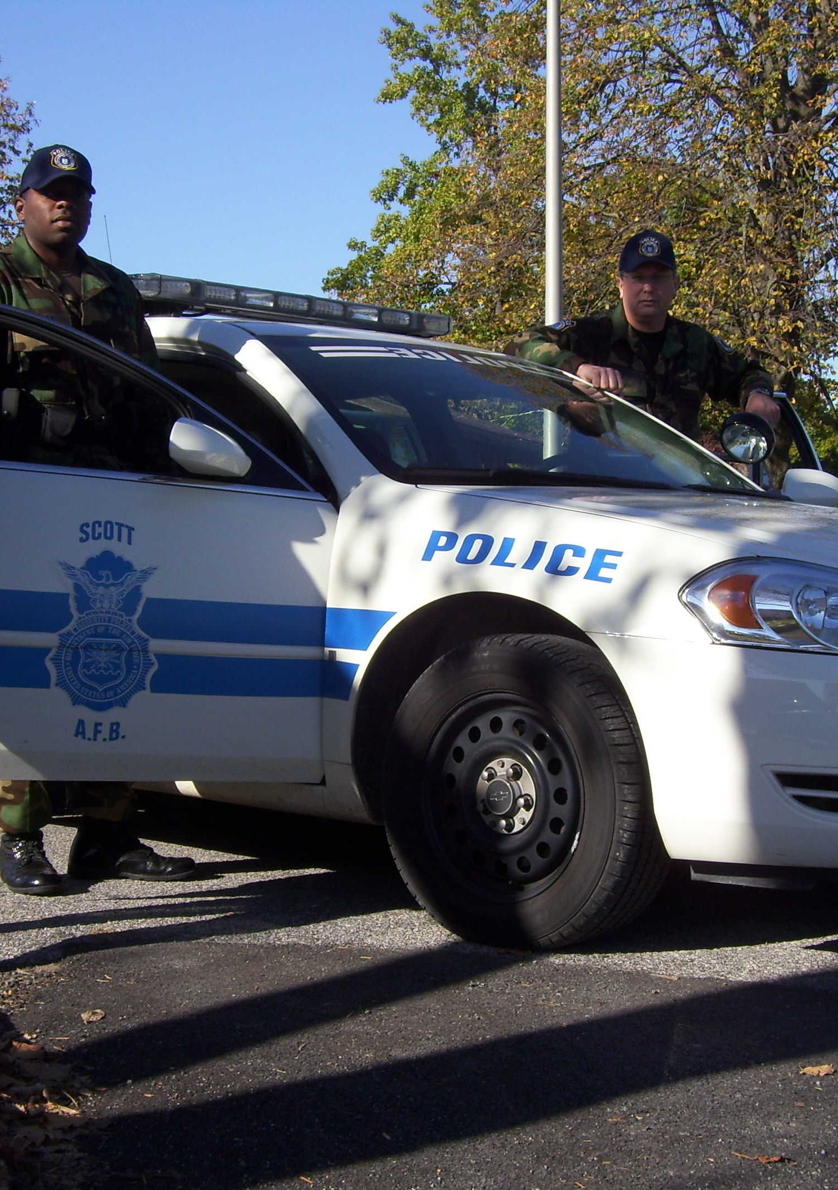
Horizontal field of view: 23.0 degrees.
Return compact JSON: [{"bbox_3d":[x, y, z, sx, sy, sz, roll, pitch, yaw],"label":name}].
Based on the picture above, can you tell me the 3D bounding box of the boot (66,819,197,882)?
[{"bbox_3d":[-0.739,0.646,5.298,0.310,0.160,0.115,0,1,5],"label":"boot"}]

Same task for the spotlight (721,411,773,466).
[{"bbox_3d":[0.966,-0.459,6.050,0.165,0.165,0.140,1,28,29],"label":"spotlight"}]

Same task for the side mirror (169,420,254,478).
[{"bbox_3d":[-0.465,-0.326,4.580,0.170,0.135,0.210,0,1,-2],"label":"side mirror"}]

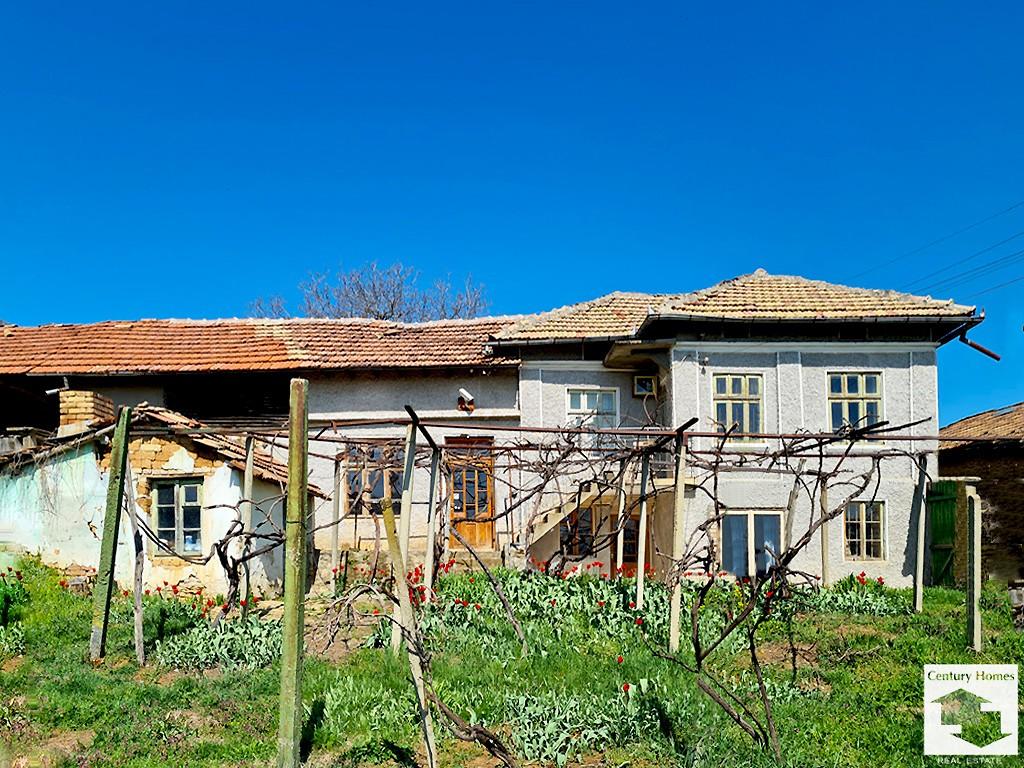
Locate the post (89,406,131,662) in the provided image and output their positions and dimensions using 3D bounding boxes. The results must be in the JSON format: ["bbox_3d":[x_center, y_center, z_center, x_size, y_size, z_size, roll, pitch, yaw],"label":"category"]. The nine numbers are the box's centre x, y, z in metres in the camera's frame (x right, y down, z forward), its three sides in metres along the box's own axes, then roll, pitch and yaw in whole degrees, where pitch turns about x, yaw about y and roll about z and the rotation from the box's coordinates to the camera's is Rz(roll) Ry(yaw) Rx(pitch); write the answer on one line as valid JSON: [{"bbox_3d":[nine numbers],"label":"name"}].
[{"bbox_3d":[-3.650,1.350,7.000,0.115,2.297,0.110,4,-5,0],"label":"post"}]

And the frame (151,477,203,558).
[{"bbox_3d":[-5.132,2.048,11.800,0.770,1.190,0.120,-1,-5,0],"label":"frame"}]

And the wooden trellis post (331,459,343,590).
[{"bbox_3d":[-2.979,2.367,13.000,0.100,2.273,0.100,1,-5,0],"label":"wooden trellis post"}]

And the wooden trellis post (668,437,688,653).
[{"bbox_3d":[1.727,1.646,8.000,0.110,2.240,0.110,3,-5,0],"label":"wooden trellis post"}]

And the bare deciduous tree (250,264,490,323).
[{"bbox_3d":[-5.003,1.036,27.000,8.200,10.500,8.000,-1,-5,0],"label":"bare deciduous tree"}]

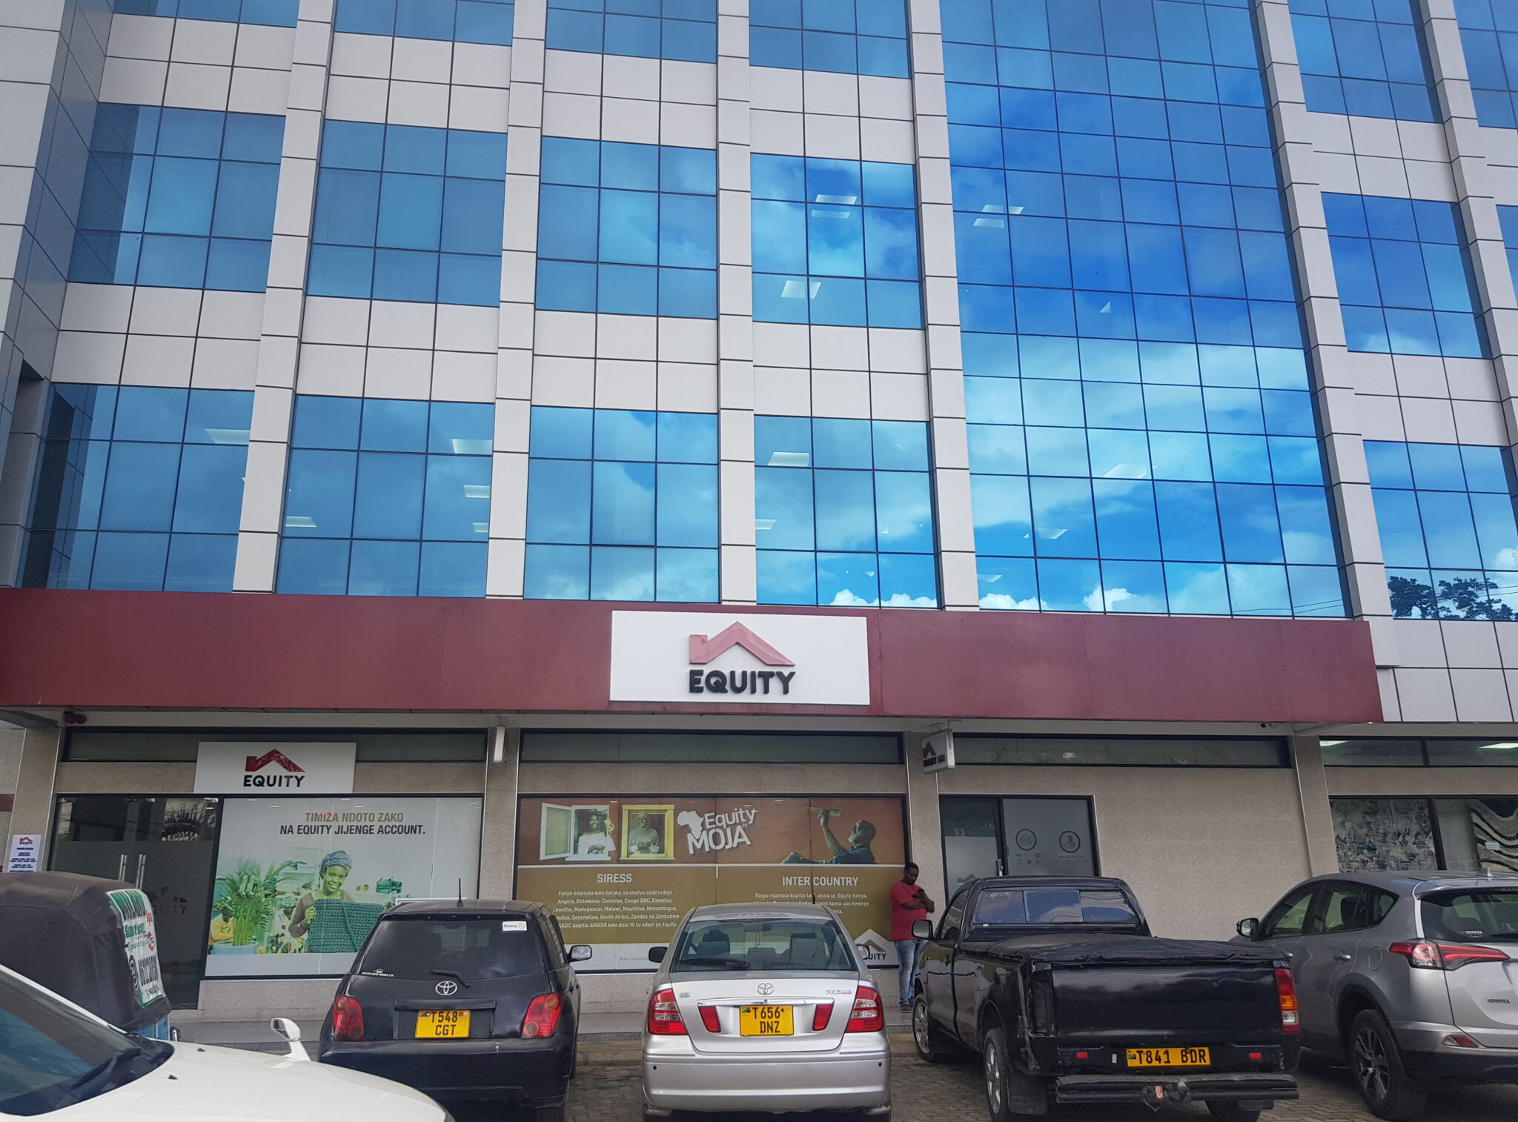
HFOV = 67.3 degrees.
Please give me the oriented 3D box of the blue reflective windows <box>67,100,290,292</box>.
[{"bbox_3d":[-6.771,-4.284,13.407,2.179,2.394,0.150,1,-16,-8],"label":"blue reflective windows"}]

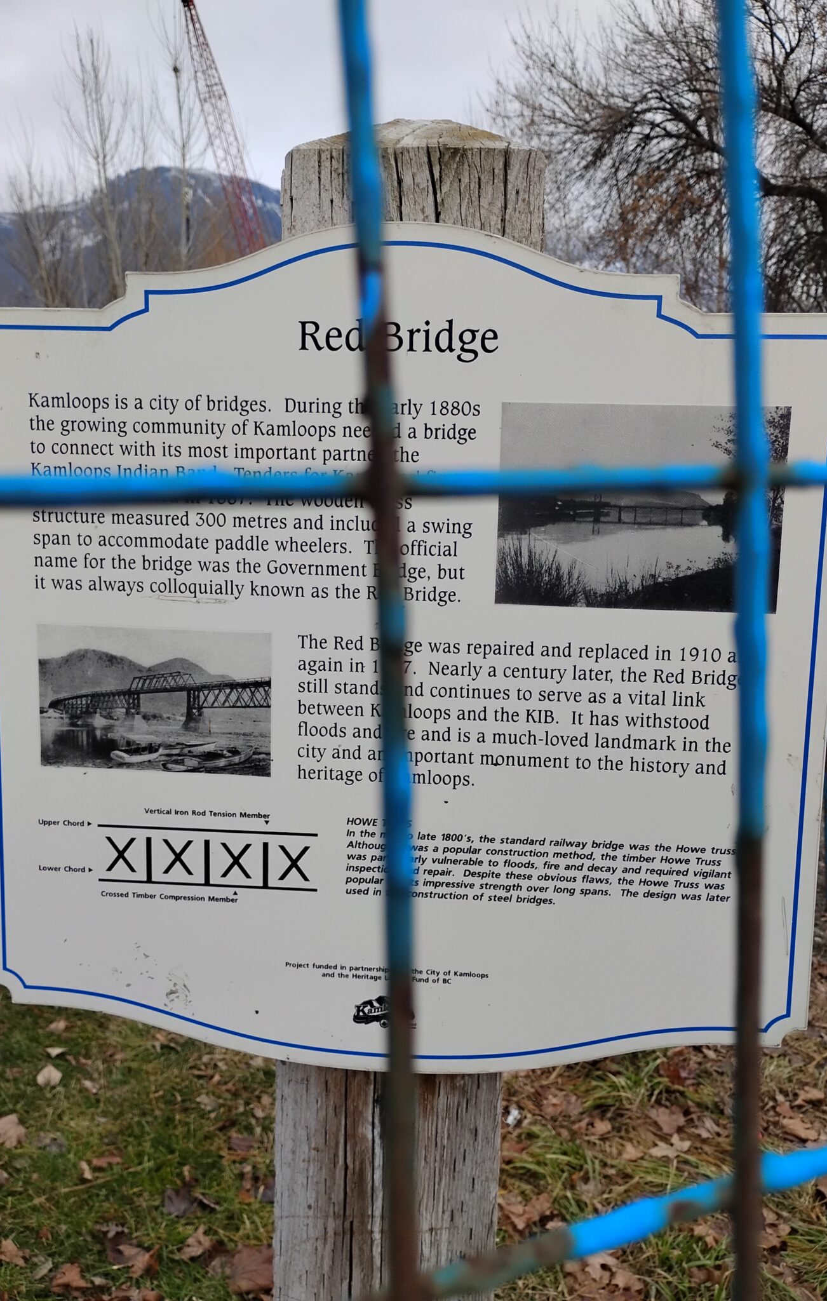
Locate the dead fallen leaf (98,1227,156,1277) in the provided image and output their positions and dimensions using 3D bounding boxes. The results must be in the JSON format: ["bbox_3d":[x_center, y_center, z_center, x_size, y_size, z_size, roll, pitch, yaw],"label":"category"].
[{"bbox_3d":[-0.591,1.246,2.187,0.113,0.035,0.088,-3,8,-17],"label":"dead fallen leaf"}]

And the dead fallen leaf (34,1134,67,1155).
[{"bbox_3d":[-0.883,1.200,2.565,0.079,0.025,0.050,-4,9,-20],"label":"dead fallen leaf"}]

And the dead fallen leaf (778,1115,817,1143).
[{"bbox_3d":[0.948,1.177,2.591,0.090,0.030,0.055,3,9,21],"label":"dead fallen leaf"}]

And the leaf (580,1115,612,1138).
[{"bbox_3d":[0.440,1.147,2.541,0.079,0.025,0.062,2,9,11],"label":"leaf"}]

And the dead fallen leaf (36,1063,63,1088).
[{"bbox_3d":[-0.991,1.157,2.868,0.068,0.028,0.060,-4,9,-20],"label":"dead fallen leaf"}]

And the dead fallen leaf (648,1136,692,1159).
[{"bbox_3d":[0.600,1.162,2.464,0.099,0.020,0.062,3,9,15],"label":"dead fallen leaf"}]

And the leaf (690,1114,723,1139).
[{"bbox_3d":[0.708,1.149,2.544,0.076,0.022,0.062,3,9,17],"label":"leaf"}]

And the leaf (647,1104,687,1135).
[{"bbox_3d":[0.618,1.142,2.565,0.092,0.028,0.085,3,9,15],"label":"leaf"}]

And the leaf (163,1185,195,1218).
[{"bbox_3d":[-0.503,1.182,2.266,0.071,0.030,0.070,-2,9,-13],"label":"leaf"}]

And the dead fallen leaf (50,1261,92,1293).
[{"bbox_3d":[-0.687,1.260,2.119,0.080,0.030,0.055,-3,8,-20],"label":"dead fallen leaf"}]

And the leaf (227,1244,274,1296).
[{"bbox_3d":[-0.306,1.213,2.066,0.120,0.030,0.105,-1,9,-9],"label":"leaf"}]

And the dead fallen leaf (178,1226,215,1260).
[{"bbox_3d":[-0.454,1.244,2.213,0.077,0.028,0.065,-2,8,-13],"label":"dead fallen leaf"}]

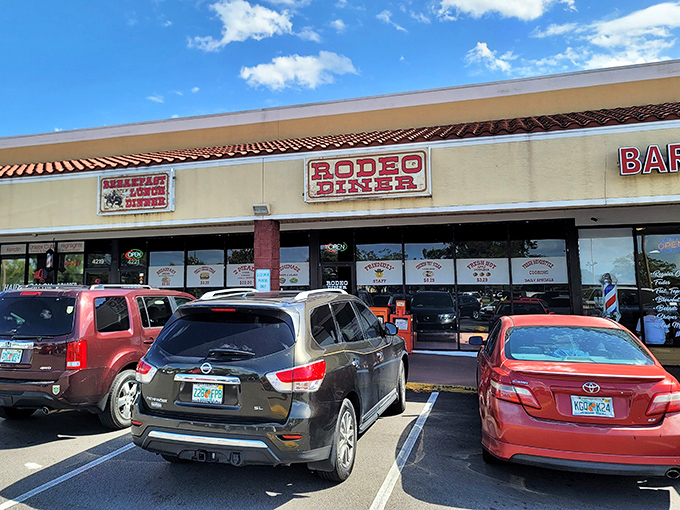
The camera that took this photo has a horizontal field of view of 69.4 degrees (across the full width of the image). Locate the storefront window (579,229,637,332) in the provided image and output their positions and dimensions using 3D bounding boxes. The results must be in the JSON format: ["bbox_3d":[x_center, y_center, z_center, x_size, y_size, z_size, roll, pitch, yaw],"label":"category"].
[{"bbox_3d":[6.335,0.723,11.553,1.260,2.734,0.080,-2,-5,16],"label":"storefront window"}]

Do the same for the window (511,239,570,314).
[{"bbox_3d":[4.547,0.851,11.190,1.231,2.441,0.100,-2,-4,16],"label":"window"}]

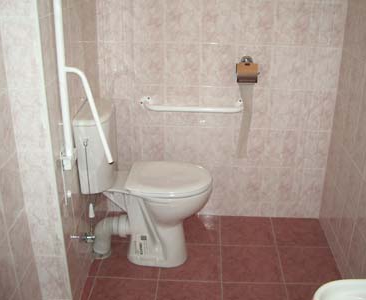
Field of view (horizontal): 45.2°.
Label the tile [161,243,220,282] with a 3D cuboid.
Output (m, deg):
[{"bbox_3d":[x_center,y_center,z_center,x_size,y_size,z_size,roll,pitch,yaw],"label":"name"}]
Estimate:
[{"bbox_3d":[0.048,0.632,2.469,0.330,0.010,0.330,1,23,3],"label":"tile"}]

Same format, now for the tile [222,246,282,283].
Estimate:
[{"bbox_3d":[0.383,0.640,2.454,0.333,0.010,0.333,2,24,3],"label":"tile"}]

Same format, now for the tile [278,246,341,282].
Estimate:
[{"bbox_3d":[0.702,0.647,2.435,0.325,0.010,0.330,1,23,3],"label":"tile"}]

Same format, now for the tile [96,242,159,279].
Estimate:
[{"bbox_3d":[-0.283,0.622,2.489,0.333,0.010,0.333,2,24,3],"label":"tile"}]

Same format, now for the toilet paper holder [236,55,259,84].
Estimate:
[{"bbox_3d":[0.365,-0.443,2.458,0.130,0.138,0.105,1,23,3],"label":"toilet paper holder"}]

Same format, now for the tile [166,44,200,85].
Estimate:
[{"bbox_3d":[0.001,-0.486,2.519,0.200,0.248,0.010,2,24,3],"label":"tile"}]

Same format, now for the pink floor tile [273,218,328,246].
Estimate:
[{"bbox_3d":[0.721,0.518,2.733,0.325,0.010,0.325,1,23,3],"label":"pink floor tile"}]

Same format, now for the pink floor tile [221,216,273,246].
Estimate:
[{"bbox_3d":[0.404,0.510,2.750,0.333,0.010,0.325,2,24,3],"label":"pink floor tile"}]

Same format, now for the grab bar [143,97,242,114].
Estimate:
[{"bbox_3d":[0.059,-0.256,2.561,0.630,0.073,0.098,1,23,3],"label":"grab bar"}]

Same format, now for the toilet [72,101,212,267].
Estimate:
[{"bbox_3d":[-0.173,0.186,2.398,0.667,0.860,0.380,2,24,3],"label":"toilet"}]

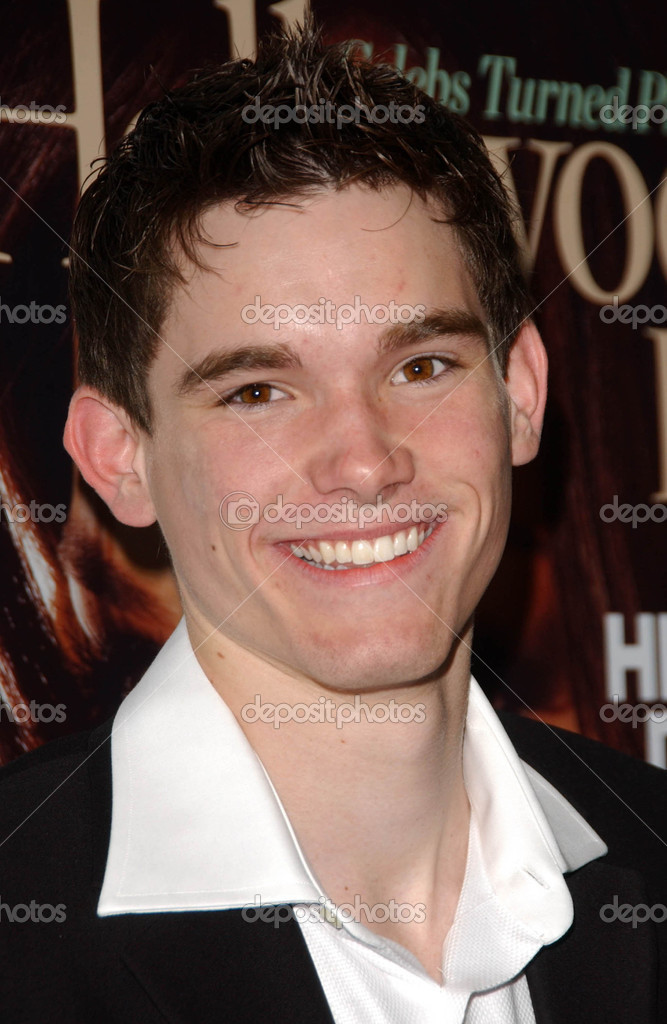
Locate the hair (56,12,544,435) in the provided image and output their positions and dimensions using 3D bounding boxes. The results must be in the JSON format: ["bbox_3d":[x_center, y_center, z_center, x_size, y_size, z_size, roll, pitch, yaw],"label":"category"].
[{"bbox_3d":[-0.017,-0.105,2.850,0.178,0.175,0.205,-8,0,-12],"label":"hair"}]

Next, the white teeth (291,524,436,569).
[{"bbox_3d":[0.012,0.013,2.765,0.056,0.015,0.024,-8,0,-12],"label":"white teeth"}]

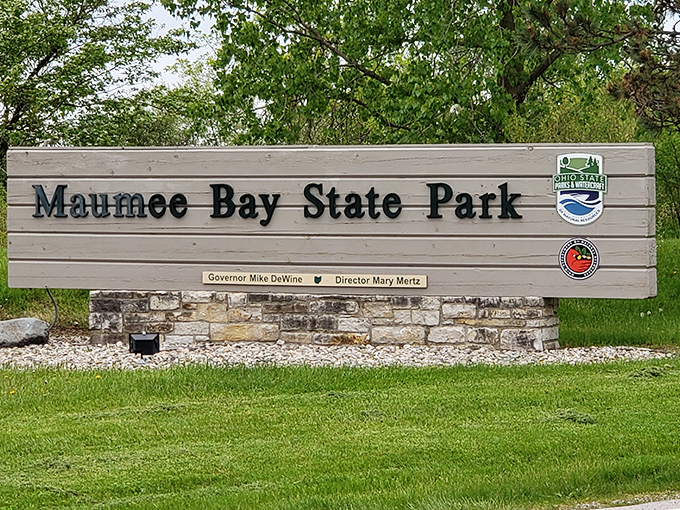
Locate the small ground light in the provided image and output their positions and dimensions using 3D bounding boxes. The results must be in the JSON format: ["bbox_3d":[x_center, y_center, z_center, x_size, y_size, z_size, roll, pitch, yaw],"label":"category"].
[{"bbox_3d":[-1.531,0.701,8.000,0.235,0.170,0.130,0,21,-6],"label":"small ground light"}]

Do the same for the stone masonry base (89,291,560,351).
[{"bbox_3d":[-0.153,0.552,8.925,4.022,0.480,0.600,0,1,8],"label":"stone masonry base"}]

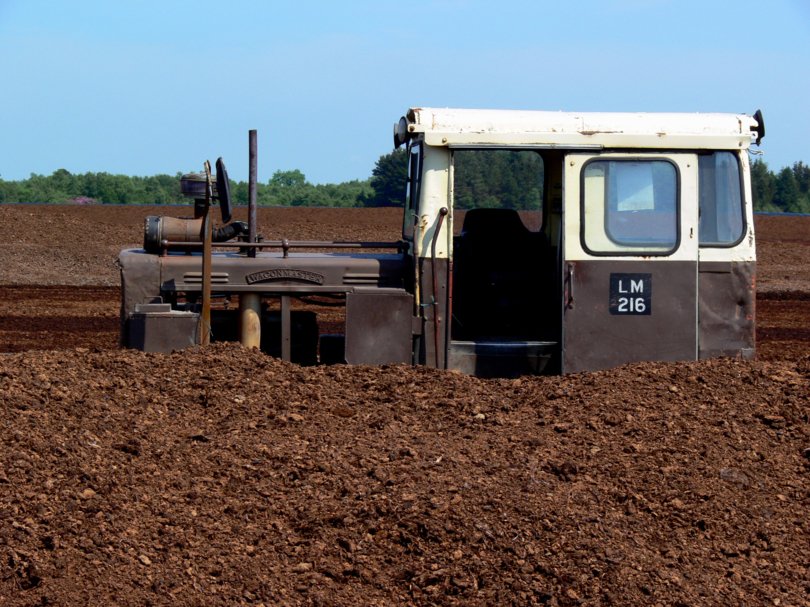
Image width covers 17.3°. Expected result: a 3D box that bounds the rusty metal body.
[{"bbox_3d":[0.193,-0.302,20.200,4.692,2.250,1.750,0,2,-7],"label":"rusty metal body"}]

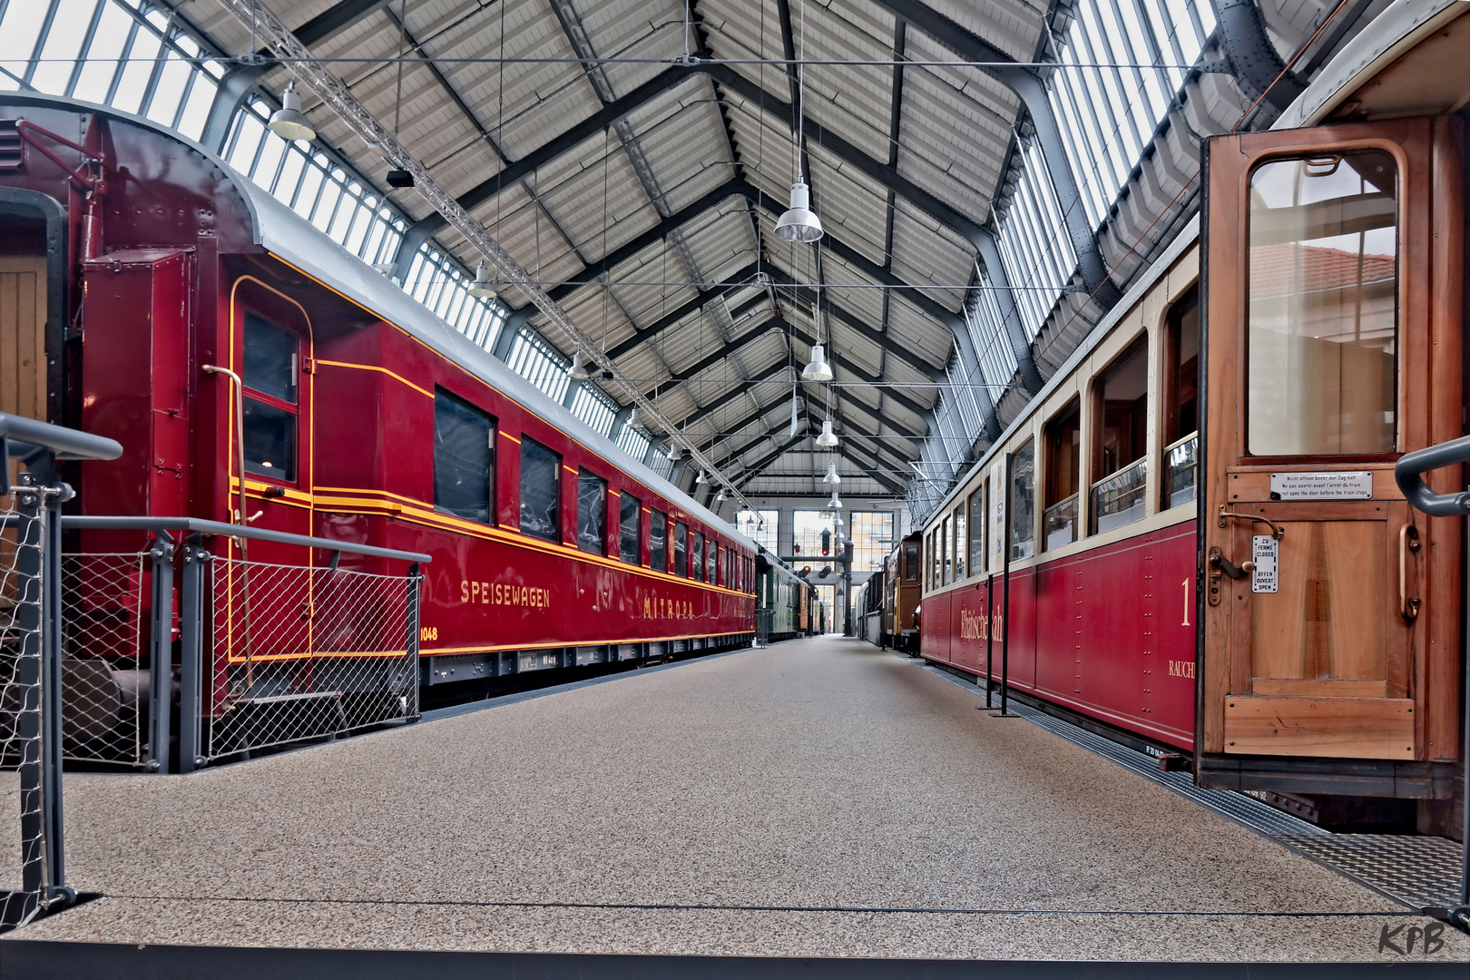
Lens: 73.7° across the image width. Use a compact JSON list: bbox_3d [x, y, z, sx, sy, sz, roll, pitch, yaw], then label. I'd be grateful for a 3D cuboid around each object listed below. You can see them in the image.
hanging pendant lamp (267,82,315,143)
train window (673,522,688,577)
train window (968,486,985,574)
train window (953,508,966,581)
[{"bbox_3d":[-5.199,-4.456,11.500,0.490,0.560,0.490,-1,-6,7],"label":"hanging pendant lamp"},{"bbox_3d":[-0.886,0.988,16.357,0.070,0.900,1.140,-1,-6,8],"label":"train window"},{"bbox_3d":[2.877,0.515,11.720,0.070,1.010,1.240,-1,-6,6],"label":"train window"},{"bbox_3d":[3.023,0.751,13.200,0.070,1.010,1.230,-1,-6,6],"label":"train window"}]

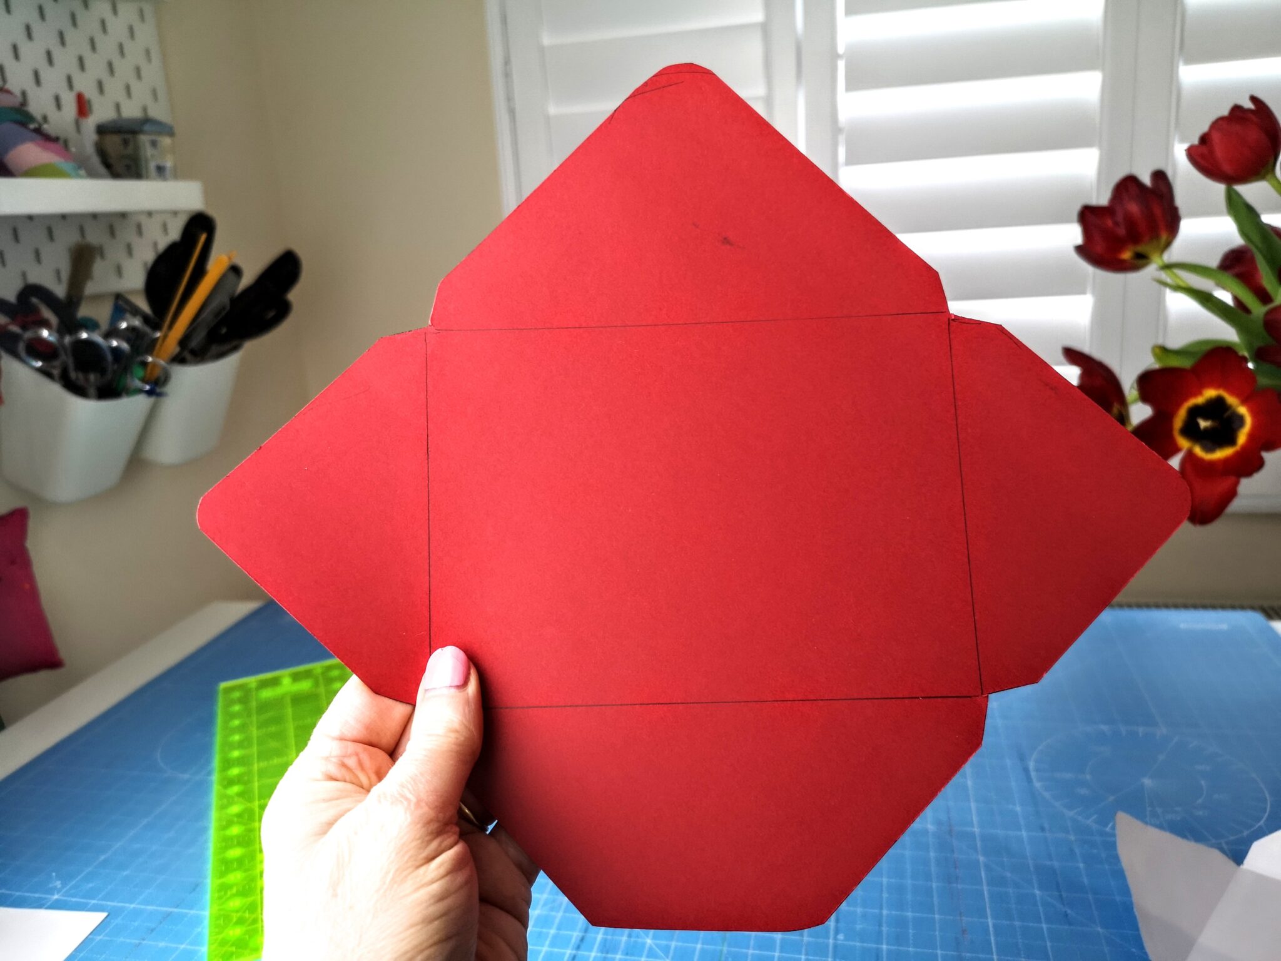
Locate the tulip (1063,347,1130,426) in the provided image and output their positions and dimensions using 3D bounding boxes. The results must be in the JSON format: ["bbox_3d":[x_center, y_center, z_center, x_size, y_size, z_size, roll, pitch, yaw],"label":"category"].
[{"bbox_3d":[0.315,-0.054,0.700,0.064,0.067,0.067,28,0,-6],"label":"tulip"}]

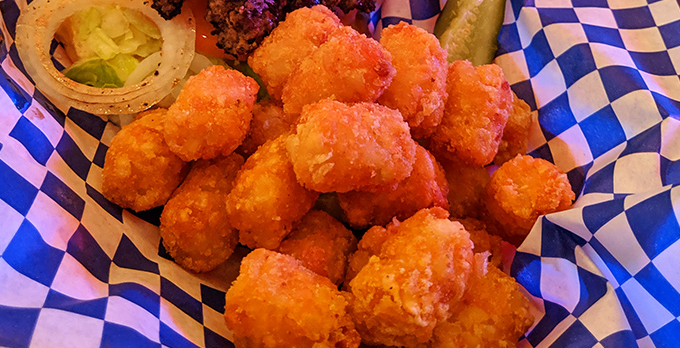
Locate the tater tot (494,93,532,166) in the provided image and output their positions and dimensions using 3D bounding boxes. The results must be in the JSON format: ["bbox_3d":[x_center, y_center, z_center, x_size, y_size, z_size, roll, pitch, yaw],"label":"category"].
[{"bbox_3d":[0.065,-0.018,0.215,0.026,0.026,0.035,7,69,6],"label":"tater tot"}]

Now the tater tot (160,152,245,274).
[{"bbox_3d":[-0.051,0.015,0.200,0.027,0.027,0.041,9,45,8],"label":"tater tot"}]

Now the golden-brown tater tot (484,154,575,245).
[{"bbox_3d":[0.057,0.008,0.160,0.022,0.029,0.022,-6,46,-30],"label":"golden-brown tater tot"}]

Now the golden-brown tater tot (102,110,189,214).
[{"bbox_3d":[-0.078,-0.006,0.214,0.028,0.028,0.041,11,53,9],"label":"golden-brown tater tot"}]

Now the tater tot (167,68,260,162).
[{"bbox_3d":[-0.039,-0.019,0.163,0.022,0.022,0.029,37,73,28],"label":"tater tot"}]

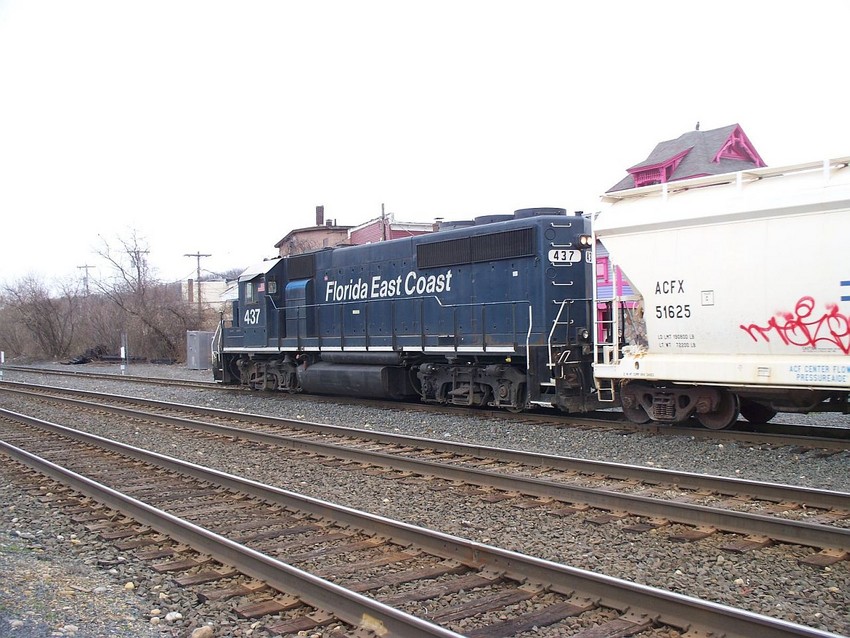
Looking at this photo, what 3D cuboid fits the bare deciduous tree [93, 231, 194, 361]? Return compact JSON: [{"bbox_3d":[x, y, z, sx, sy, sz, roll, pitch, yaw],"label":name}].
[{"bbox_3d":[-22.604,-1.887,71.000,7.600,10.400,7.000,-1,-1,-18],"label":"bare deciduous tree"}]

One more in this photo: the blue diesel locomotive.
[{"bbox_3d":[-1.336,-0.034,25.944,3.100,4.720,17.600,-1,-1,-38],"label":"blue diesel locomotive"}]

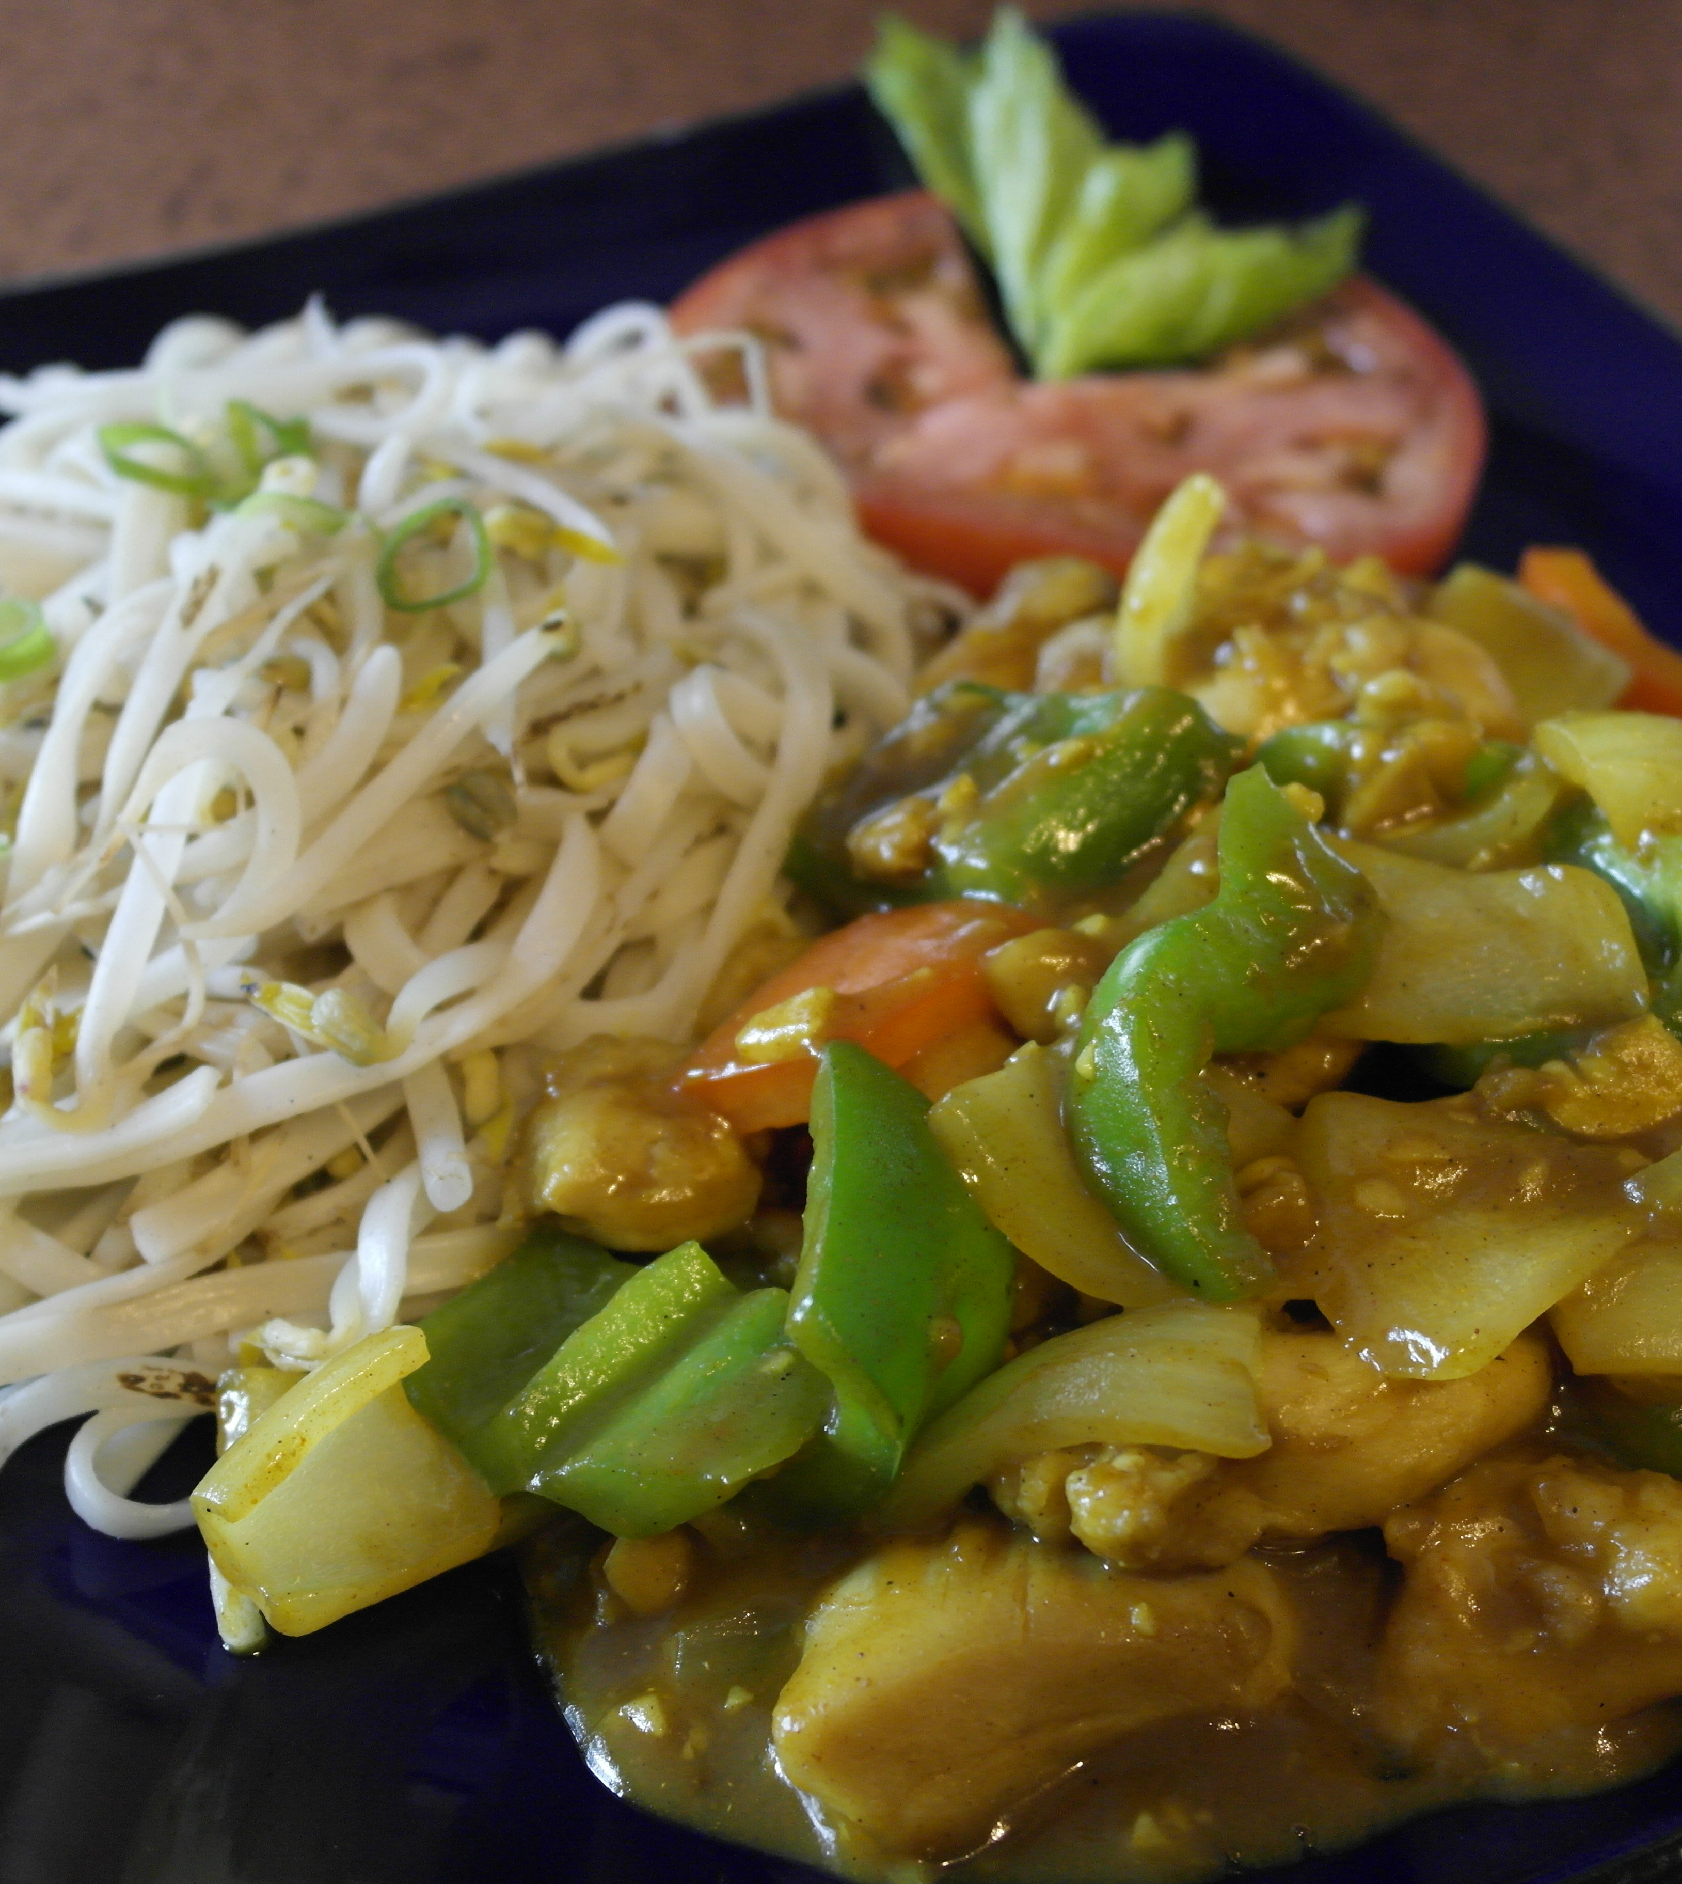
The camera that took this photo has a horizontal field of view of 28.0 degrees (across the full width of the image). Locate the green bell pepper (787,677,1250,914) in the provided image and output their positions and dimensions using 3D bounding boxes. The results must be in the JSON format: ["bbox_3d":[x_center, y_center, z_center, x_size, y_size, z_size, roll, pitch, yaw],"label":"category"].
[{"bbox_3d":[0.017,-0.013,0.301,0.042,0.017,0.023,-8,41,-11],"label":"green bell pepper"}]

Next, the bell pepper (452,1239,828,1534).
[{"bbox_3d":[-0.015,0.035,0.255,0.027,0.018,0.013,-14,43,-18],"label":"bell pepper"}]

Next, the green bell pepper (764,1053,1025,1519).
[{"bbox_3d":[0.005,0.028,0.258,0.016,0.033,0.022,7,40,6],"label":"green bell pepper"}]

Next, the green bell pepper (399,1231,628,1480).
[{"bbox_3d":[-0.025,0.033,0.265,0.015,0.015,0.018,25,46,26],"label":"green bell pepper"}]

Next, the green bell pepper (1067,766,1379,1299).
[{"bbox_3d":[0.030,0.006,0.270,0.018,0.017,0.048,13,41,13],"label":"green bell pepper"}]

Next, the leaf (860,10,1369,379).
[{"bbox_3d":[0.031,-0.083,0.370,0.056,0.032,0.033,2,40,0],"label":"leaf"}]

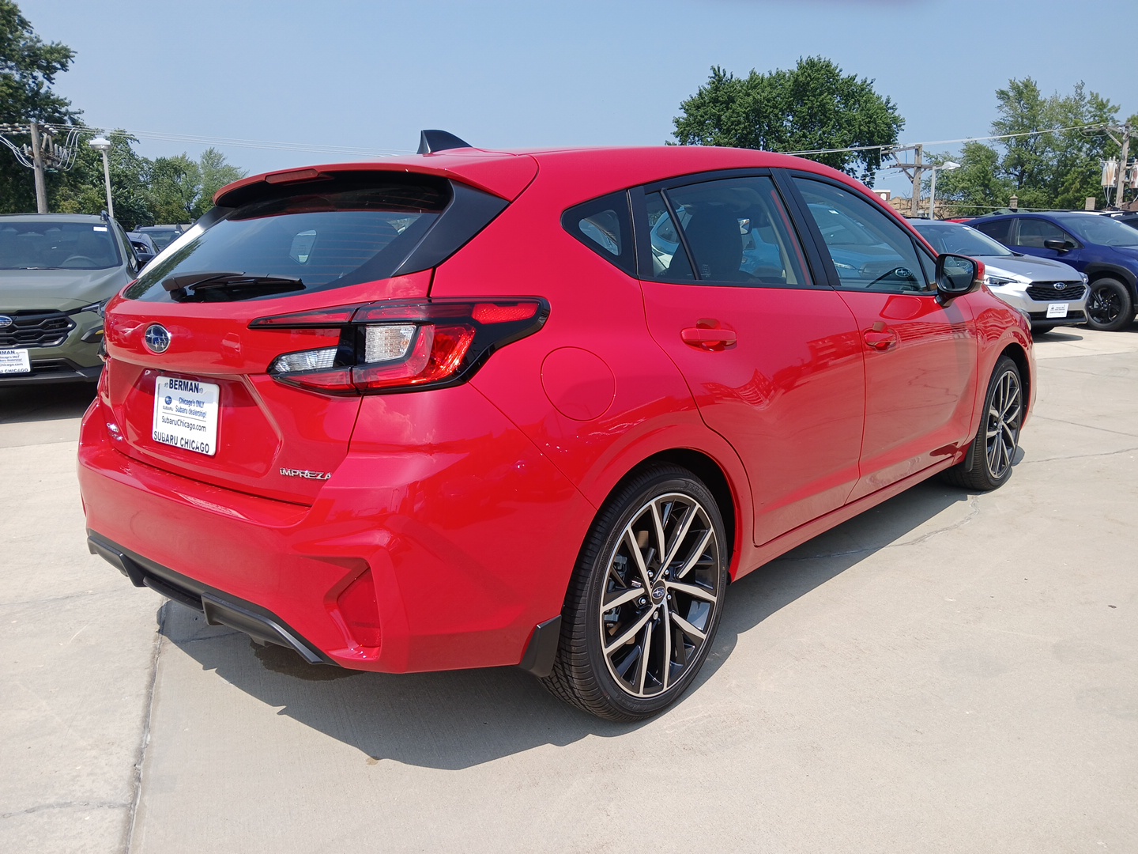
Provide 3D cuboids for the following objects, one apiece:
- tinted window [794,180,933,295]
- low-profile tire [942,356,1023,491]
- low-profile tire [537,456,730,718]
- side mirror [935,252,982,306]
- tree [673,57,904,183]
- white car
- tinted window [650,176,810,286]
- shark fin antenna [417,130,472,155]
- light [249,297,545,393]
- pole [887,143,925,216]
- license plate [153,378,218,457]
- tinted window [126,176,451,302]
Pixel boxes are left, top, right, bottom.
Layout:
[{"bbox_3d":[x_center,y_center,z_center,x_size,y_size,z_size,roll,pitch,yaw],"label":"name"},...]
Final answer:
[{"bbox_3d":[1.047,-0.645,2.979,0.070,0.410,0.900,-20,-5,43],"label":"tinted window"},{"bbox_3d":[1.934,-0.022,4.026,0.228,0.635,0.635,8,14,42],"label":"low-profile tire"},{"bbox_3d":[0.145,0.383,2.086,0.228,0.635,0.635,8,14,42],"label":"low-profile tire"},{"bbox_3d":[1.339,-0.521,2.998,0.210,0.180,0.150,8,14,42],"label":"side mirror"},{"bbox_3d":[14.900,-17.600,58.000,15.700,15.000,14.500,1,11,14],"label":"tree"},{"bbox_3d":[5.240,-2.140,12.130,1.800,1.470,4.475,-4,11,-15],"label":"white car"},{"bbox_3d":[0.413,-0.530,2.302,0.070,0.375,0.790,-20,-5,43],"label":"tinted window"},{"bbox_3d":[-0.362,-0.811,2.490,0.070,0.075,0.195,8,14,42],"label":"shark fin antenna"},{"bbox_3d":[-0.342,-0.161,1.706,0.460,0.190,0.420,8,14,42],"label":"light"},{"bbox_3d":[18.200,-11.700,46.000,2.000,7.500,0.500,1,11,14],"label":"pole"},{"bbox_3d":[-0.901,-0.030,2.006,0.311,0.160,0.020,8,5,42],"label":"license plate"},{"bbox_3d":[-0.761,-0.444,2.099,1.250,0.110,0.500,8,52,42],"label":"tinted window"}]

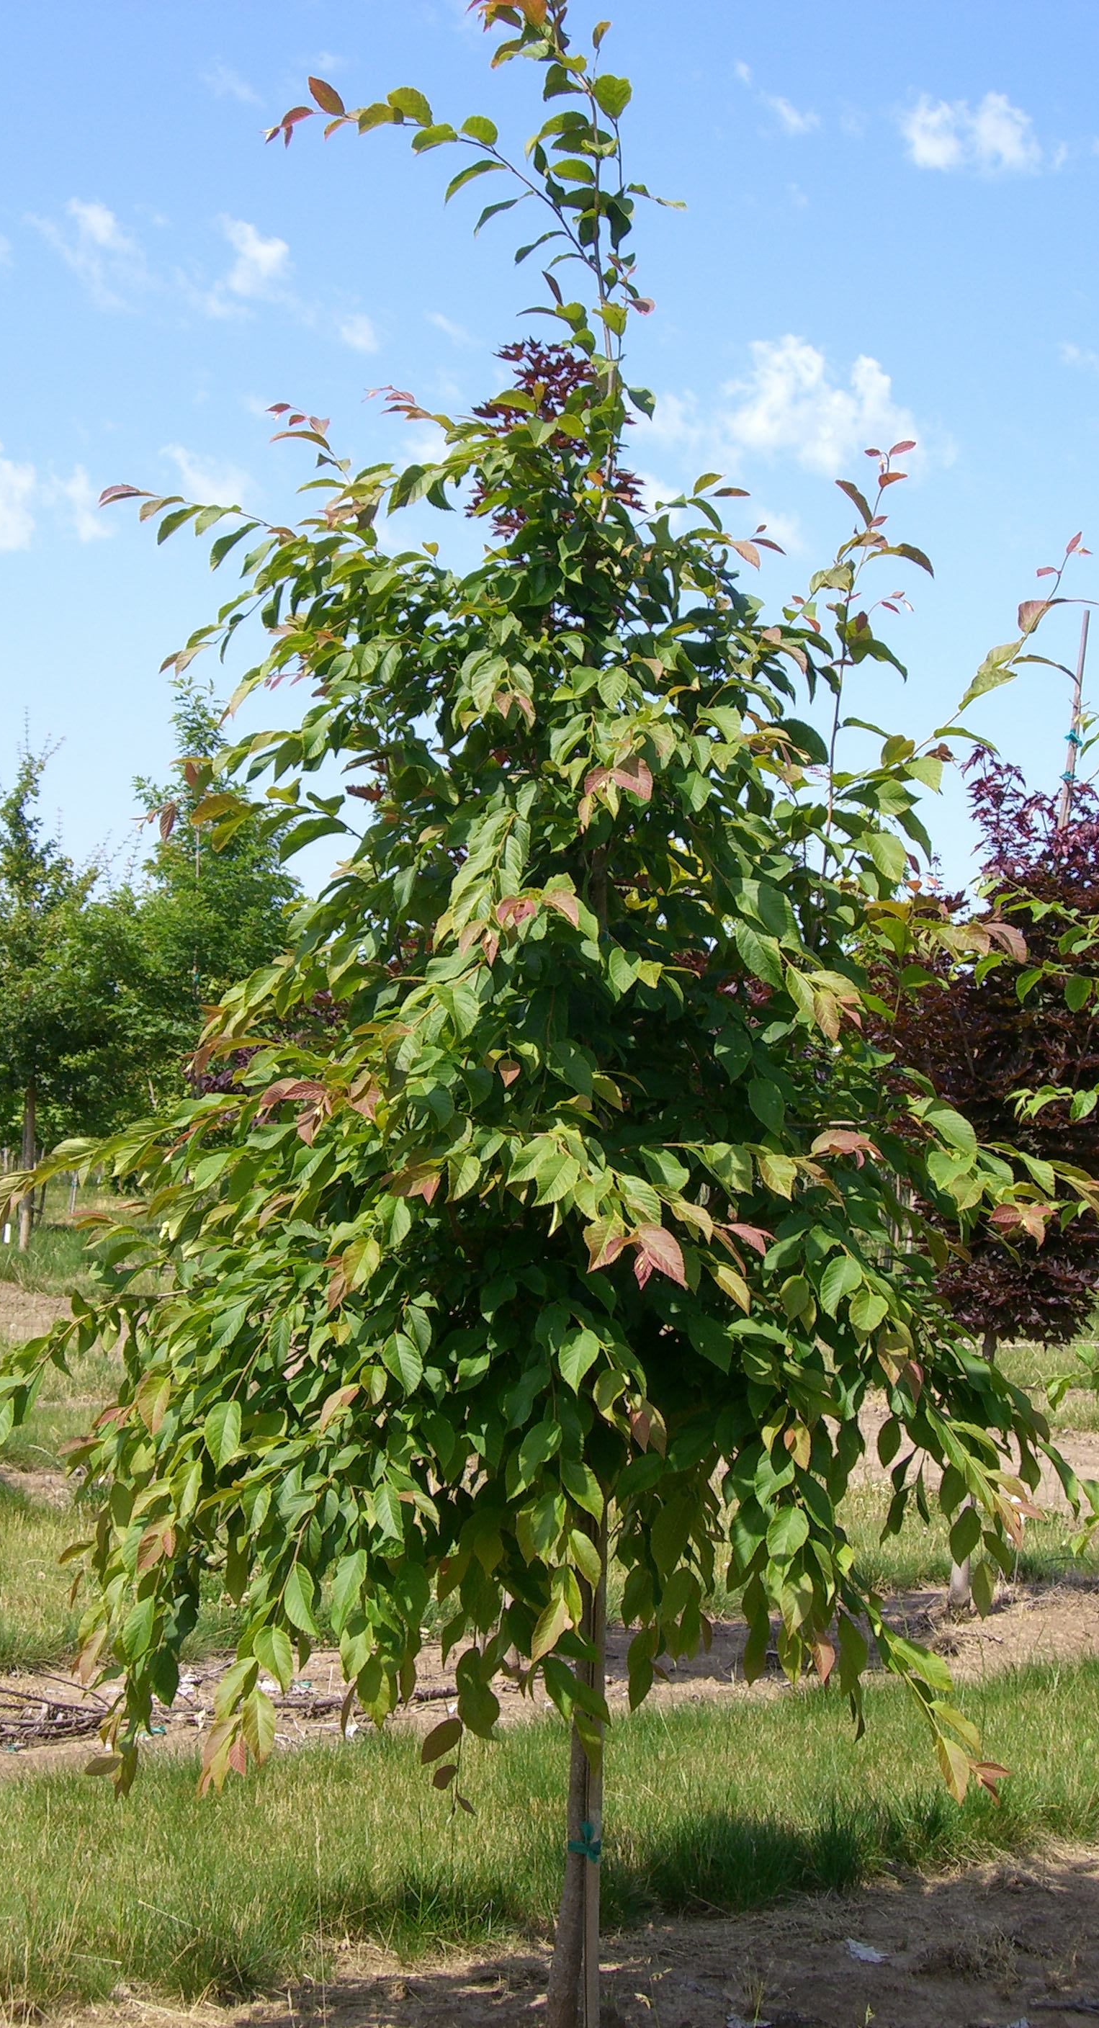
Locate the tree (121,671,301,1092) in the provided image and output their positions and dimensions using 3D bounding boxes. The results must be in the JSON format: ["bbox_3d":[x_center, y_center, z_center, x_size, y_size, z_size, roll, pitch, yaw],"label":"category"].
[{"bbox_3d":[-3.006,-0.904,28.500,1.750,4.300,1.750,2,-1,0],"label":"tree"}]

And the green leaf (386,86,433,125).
[{"bbox_3d":[-0.234,-1.523,5.400,0.078,0.064,0.040,2,-1,0],"label":"green leaf"}]

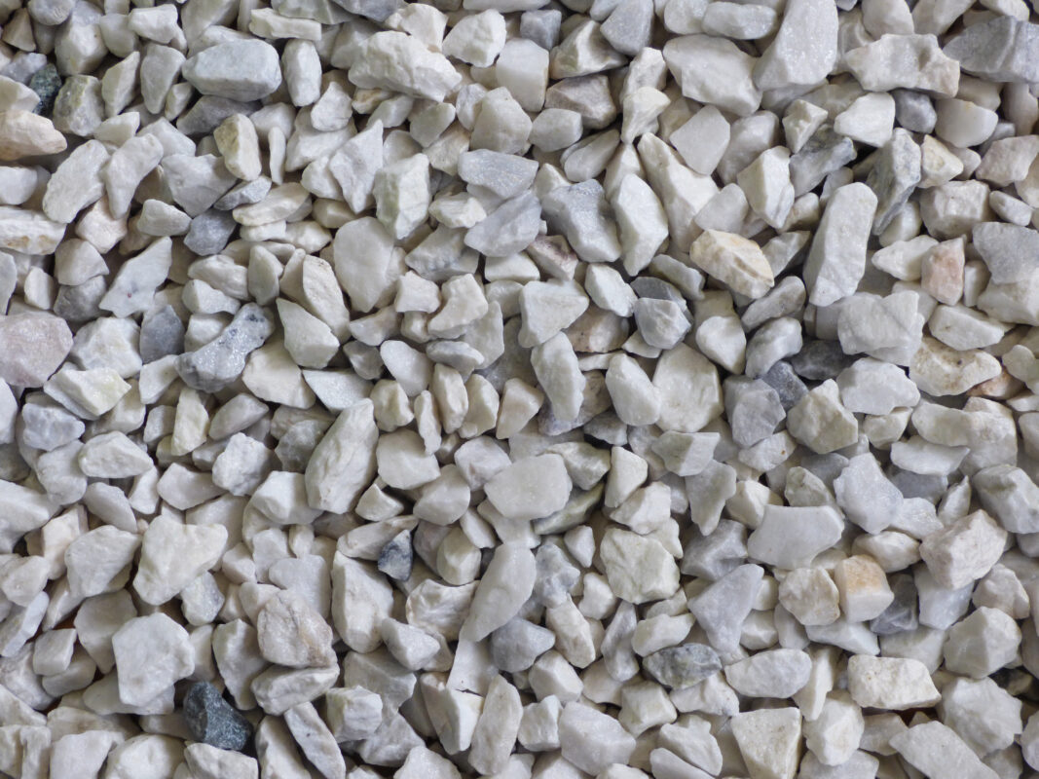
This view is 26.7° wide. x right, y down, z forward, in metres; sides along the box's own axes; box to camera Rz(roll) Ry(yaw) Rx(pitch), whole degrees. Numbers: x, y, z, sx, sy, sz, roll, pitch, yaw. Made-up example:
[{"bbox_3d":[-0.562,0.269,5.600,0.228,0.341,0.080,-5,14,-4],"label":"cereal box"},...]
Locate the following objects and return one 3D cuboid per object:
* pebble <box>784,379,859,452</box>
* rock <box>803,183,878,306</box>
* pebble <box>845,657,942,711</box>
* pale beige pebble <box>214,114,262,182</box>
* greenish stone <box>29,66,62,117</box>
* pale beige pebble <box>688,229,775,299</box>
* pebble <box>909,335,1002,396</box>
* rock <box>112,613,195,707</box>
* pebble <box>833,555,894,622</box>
[{"bbox_3d":[0.073,0.007,0.529,0.016,0.012,0.015,-28,81,-5],"label":"pebble"},{"bbox_3d":[0.079,-0.035,0.534,0.013,0.012,0.032,19,81,3],"label":"rock"},{"bbox_3d":[0.089,0.070,0.518,0.022,0.012,0.012,5,80,1],"label":"pebble"},{"bbox_3d":[-0.069,-0.060,0.540,0.009,0.009,0.017,-21,81,-4],"label":"pale beige pebble"},{"bbox_3d":[-0.120,-0.075,0.551,0.009,0.009,0.015,11,80,2],"label":"greenish stone"},{"bbox_3d":[0.053,-0.031,0.533,0.021,0.012,0.012,36,82,6],"label":"pale beige pebble"},{"bbox_3d":[0.106,-0.005,0.535,0.021,0.011,0.015,22,81,4],"label":"pebble"},{"bbox_3d":[-0.086,0.064,0.517,0.018,0.012,0.021,-11,80,-2],"label":"rock"},{"bbox_3d":[0.081,0.047,0.522,0.013,0.012,0.015,-24,81,-4],"label":"pebble"}]

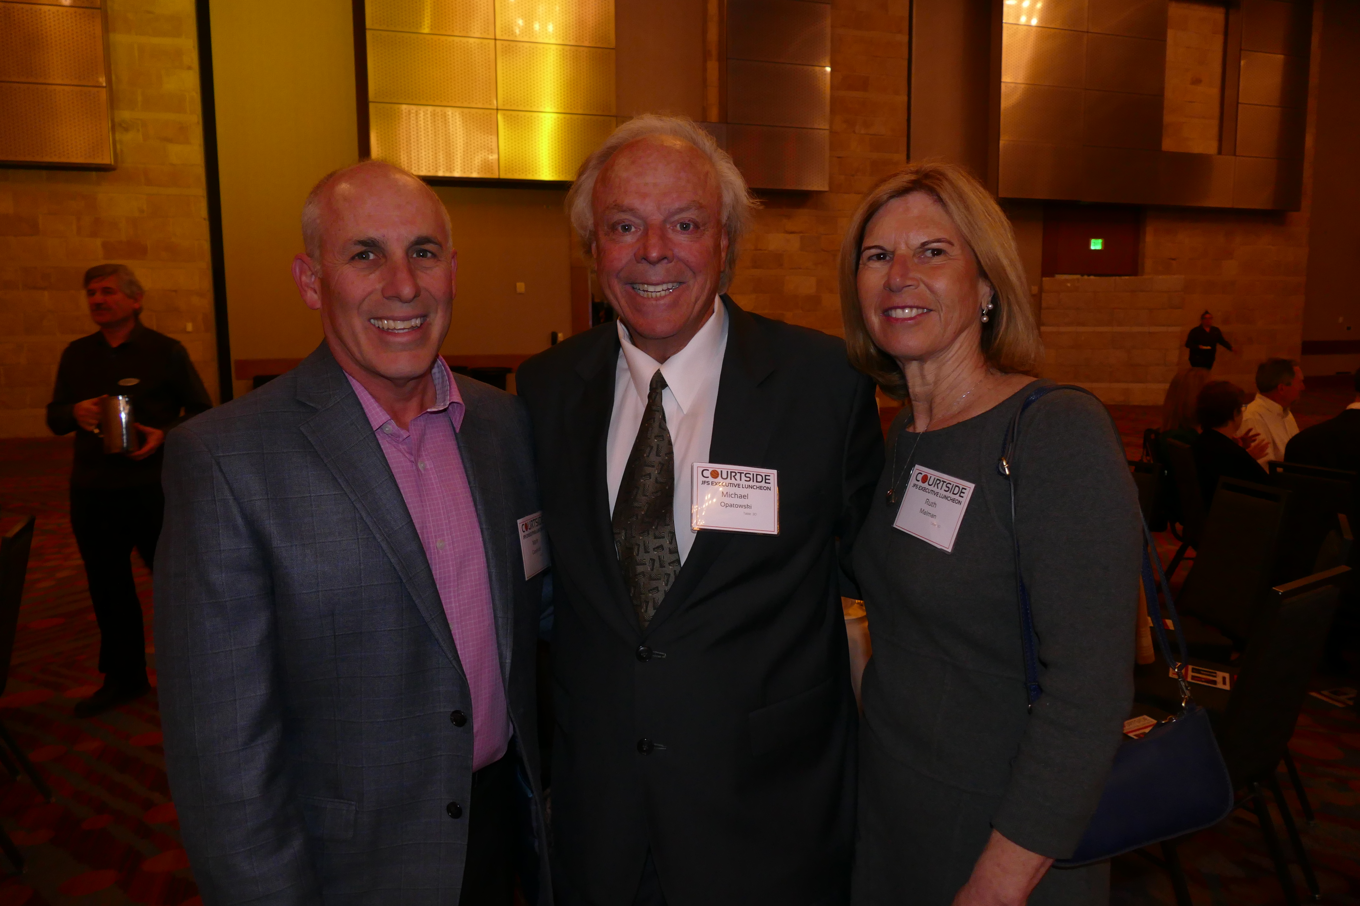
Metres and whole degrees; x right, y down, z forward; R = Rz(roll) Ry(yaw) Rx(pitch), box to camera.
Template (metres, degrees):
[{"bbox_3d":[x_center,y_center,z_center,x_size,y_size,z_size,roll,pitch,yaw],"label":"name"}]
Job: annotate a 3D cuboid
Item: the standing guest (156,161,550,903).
[{"bbox_3d":[-0.374,0.480,1.234,0.380,1.666,0.530,5,8,42],"label":"standing guest"}]

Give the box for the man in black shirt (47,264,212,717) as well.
[{"bbox_3d":[-2.231,0.140,3.808,0.570,1.786,0.430,-1,6,-7],"label":"man in black shirt"}]

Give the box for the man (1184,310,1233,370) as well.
[{"bbox_3d":[6.782,-0.920,12.198,0.580,1.800,0.400,1,6,12],"label":"man"}]

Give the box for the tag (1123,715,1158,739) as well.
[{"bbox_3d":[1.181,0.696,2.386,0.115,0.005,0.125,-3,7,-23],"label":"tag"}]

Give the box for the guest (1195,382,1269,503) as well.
[{"bbox_3d":[2.890,0.256,4.767,0.750,1.252,0.500,-1,6,0],"label":"guest"}]

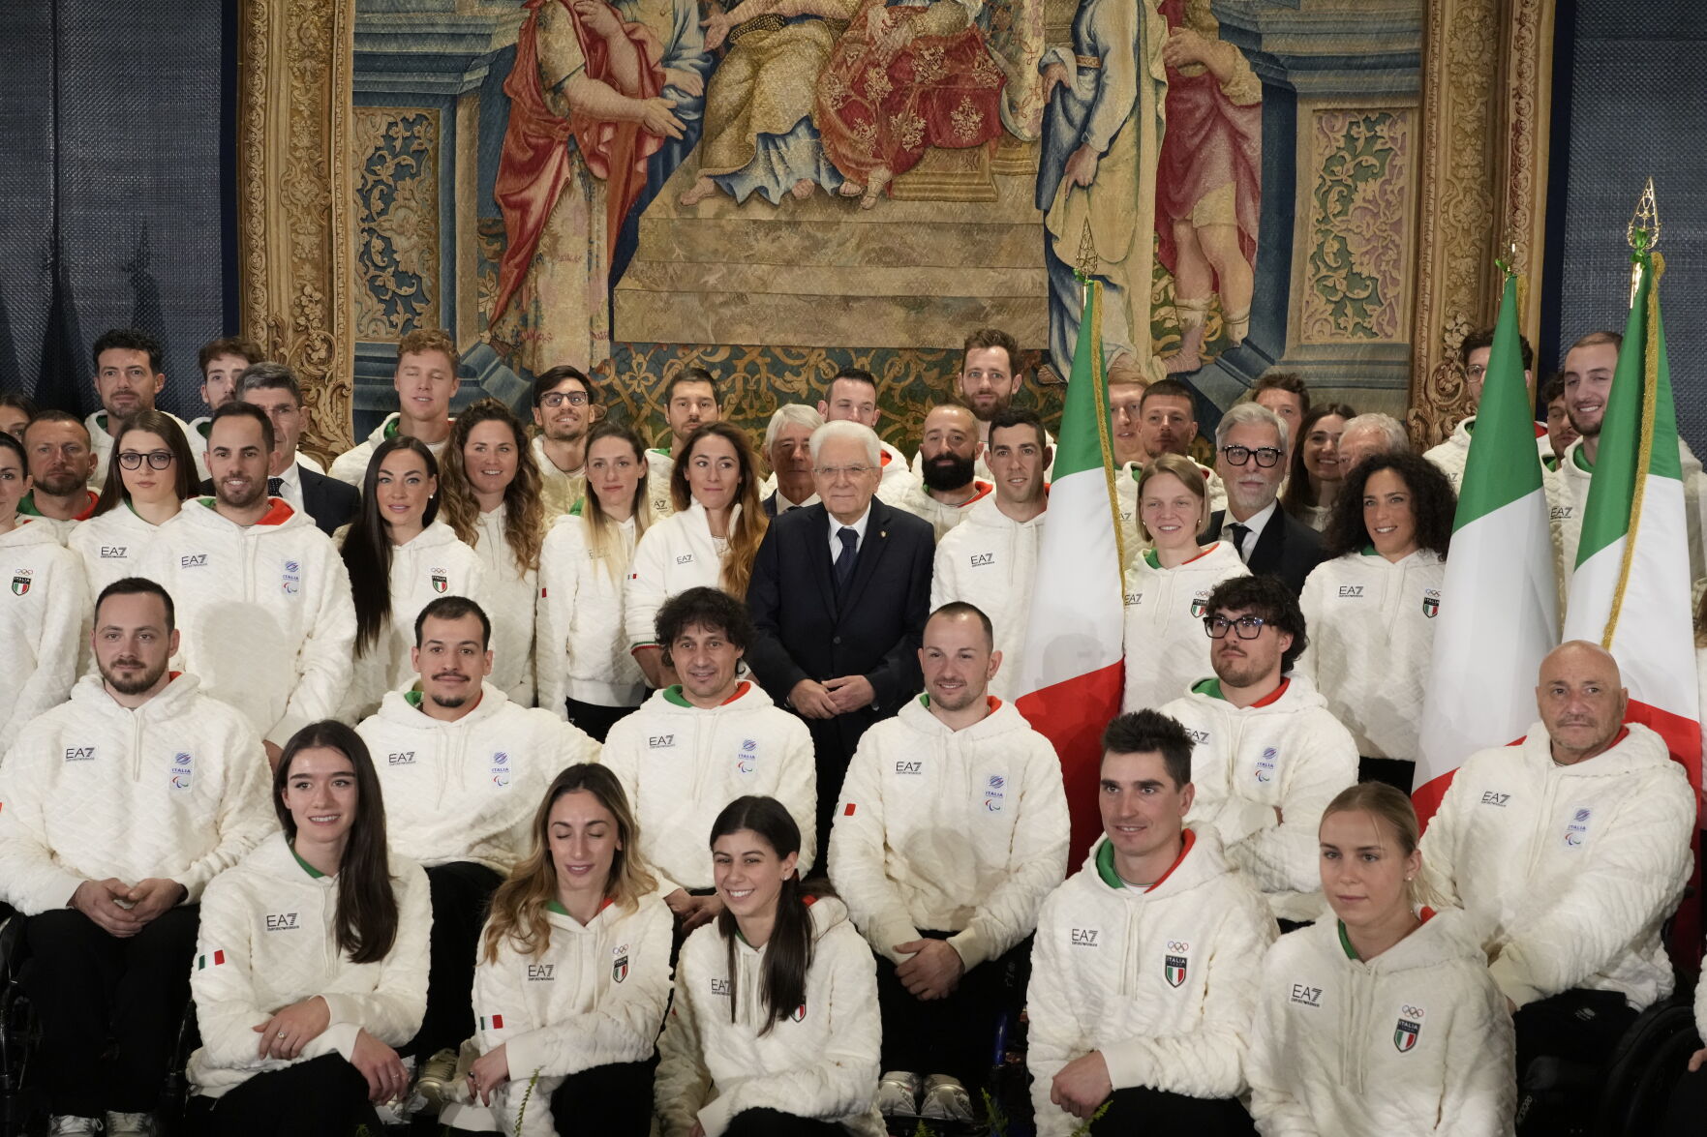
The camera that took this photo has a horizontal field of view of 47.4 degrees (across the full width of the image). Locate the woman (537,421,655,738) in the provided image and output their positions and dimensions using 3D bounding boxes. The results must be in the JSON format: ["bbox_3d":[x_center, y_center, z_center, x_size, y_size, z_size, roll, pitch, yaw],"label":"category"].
[{"bbox_3d":[-0.661,0.452,5.220,0.470,1.700,0.320,-1,5,-25],"label":"woman"}]

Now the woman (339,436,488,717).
[{"bbox_3d":[-1.105,0.481,4.941,0.430,1.630,0.320,0,4,-7],"label":"woman"}]

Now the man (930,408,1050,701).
[{"bbox_3d":[0.429,0.456,5.100,0.500,1.740,0.330,1,4,7],"label":"man"}]

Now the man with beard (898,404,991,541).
[{"bbox_3d":[0.261,0.422,5.516,0.510,1.770,0.340,1,4,4],"label":"man with beard"}]

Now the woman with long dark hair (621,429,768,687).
[{"bbox_3d":[-0.406,0.463,5.120,0.470,1.700,0.330,-2,5,-30],"label":"woman with long dark hair"}]

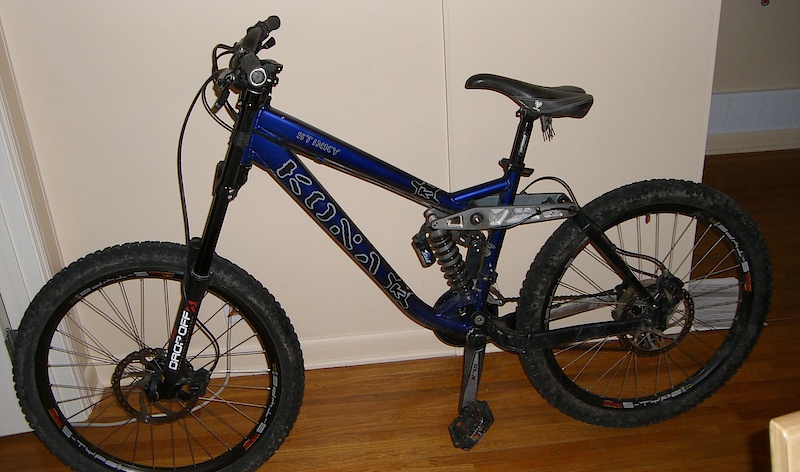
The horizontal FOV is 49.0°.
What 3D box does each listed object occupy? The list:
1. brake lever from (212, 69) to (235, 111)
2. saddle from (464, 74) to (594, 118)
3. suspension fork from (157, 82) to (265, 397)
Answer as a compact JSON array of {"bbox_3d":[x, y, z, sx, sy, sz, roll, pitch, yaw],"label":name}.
[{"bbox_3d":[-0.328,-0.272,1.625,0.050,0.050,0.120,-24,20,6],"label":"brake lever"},{"bbox_3d":[0.277,-0.311,1.909,0.277,0.068,0.143,5,23,-8],"label":"saddle"},{"bbox_3d":[-0.406,0.014,1.942,0.120,0.741,0.185,16,19,-9],"label":"suspension fork"}]

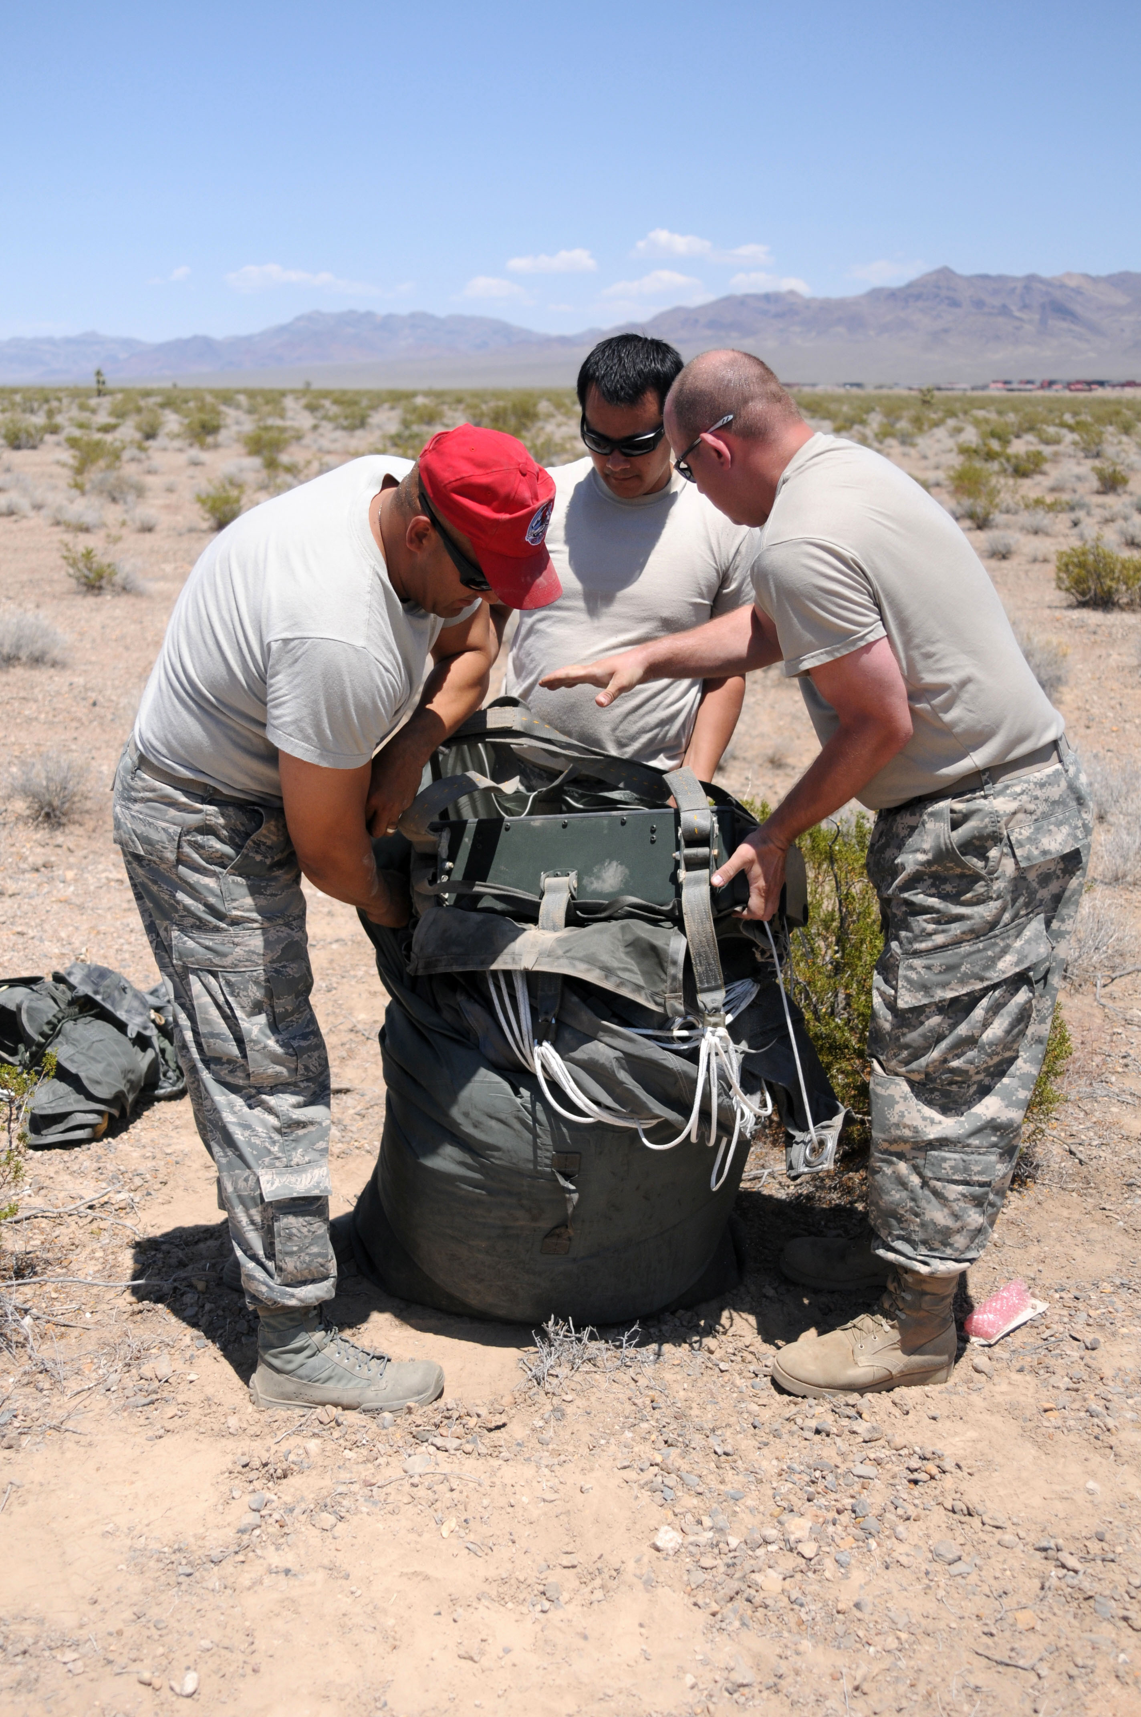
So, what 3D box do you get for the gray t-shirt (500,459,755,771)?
[{"bbox_3d":[0.106,-0.447,3.112,0.500,0.620,0.320,1,15,4],"label":"gray t-shirt"}]

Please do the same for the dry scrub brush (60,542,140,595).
[{"bbox_3d":[-3.863,-2.386,14.037,0.580,0.400,0.500,0,15,0],"label":"dry scrub brush"}]

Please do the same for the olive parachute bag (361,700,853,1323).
[{"bbox_3d":[0.025,0.260,3.181,0.820,1.020,0.660,-2,15,-7],"label":"olive parachute bag"}]

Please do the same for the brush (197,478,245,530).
[{"bbox_3d":[-4.191,-4.222,20.412,0.560,0.580,0.540,0,15,0],"label":"brush"}]

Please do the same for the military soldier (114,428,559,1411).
[{"bbox_3d":[-0.400,0.073,2.861,0.740,1.550,0.570,-5,16,-19],"label":"military soldier"}]

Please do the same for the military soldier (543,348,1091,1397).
[{"bbox_3d":[0.380,0.025,2.847,0.880,1.650,0.580,5,16,19],"label":"military soldier"}]

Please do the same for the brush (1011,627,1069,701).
[{"bbox_3d":[2.477,-1.055,9.167,0.450,0.400,0.420,0,15,0],"label":"brush"}]

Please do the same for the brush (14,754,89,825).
[{"bbox_3d":[-2.010,-0.286,6.612,0.270,0.265,0.260,0,15,0],"label":"brush"}]

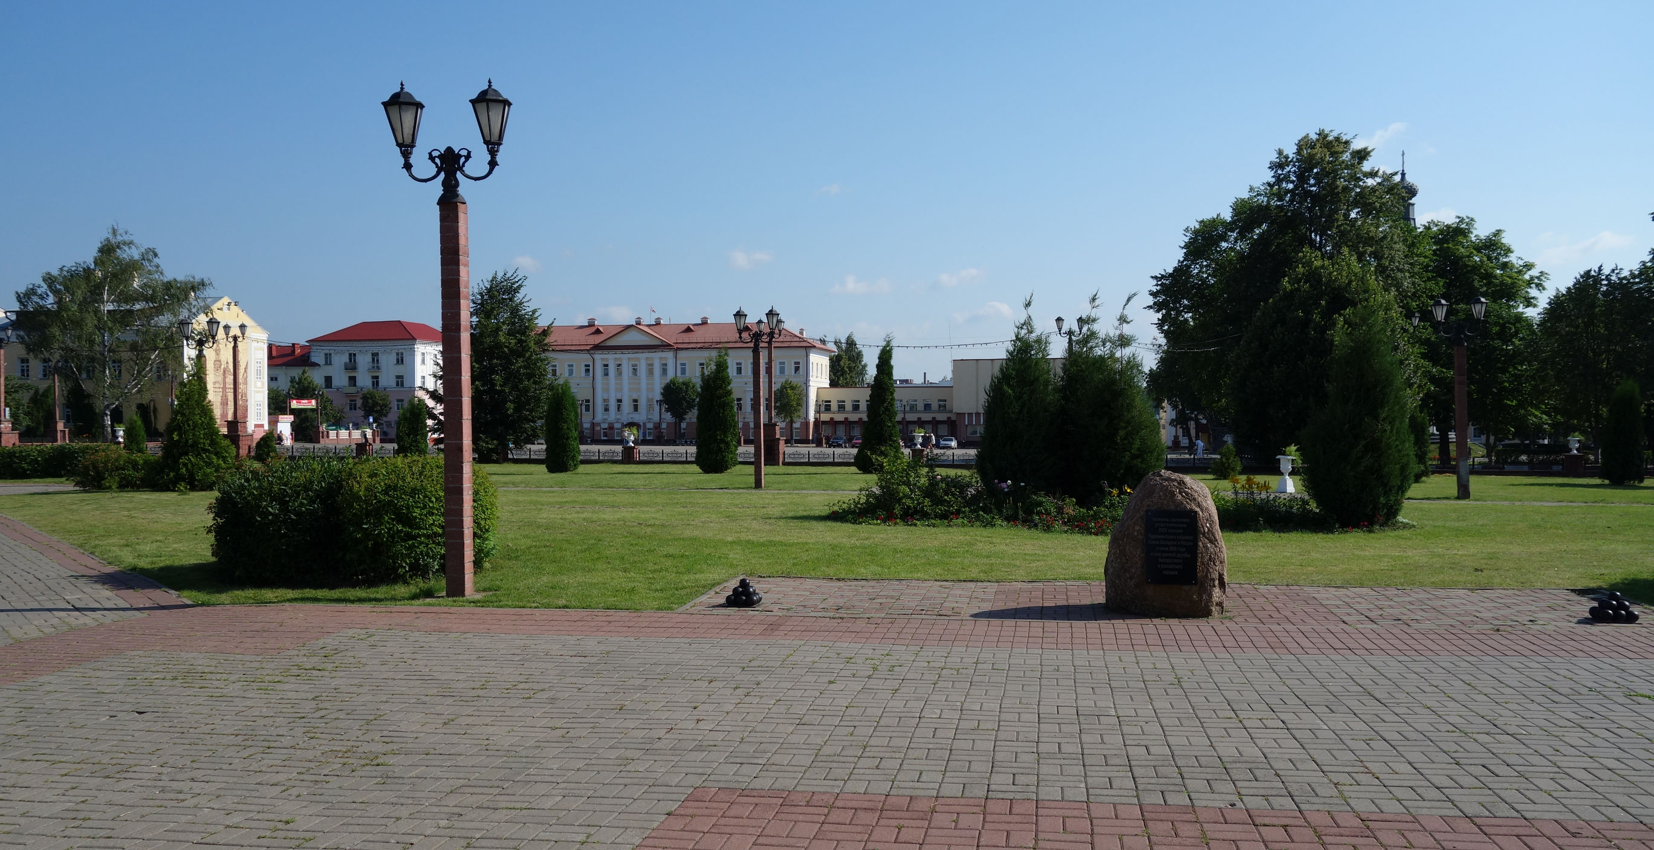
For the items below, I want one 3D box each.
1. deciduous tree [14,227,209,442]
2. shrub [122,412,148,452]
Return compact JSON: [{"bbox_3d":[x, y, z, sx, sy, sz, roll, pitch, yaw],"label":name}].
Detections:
[{"bbox_3d":[-50.200,-6.000,90.500,12.500,15.700,12.500,0,0,11],"label":"deciduous tree"},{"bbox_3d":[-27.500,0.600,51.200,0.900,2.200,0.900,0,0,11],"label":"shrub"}]

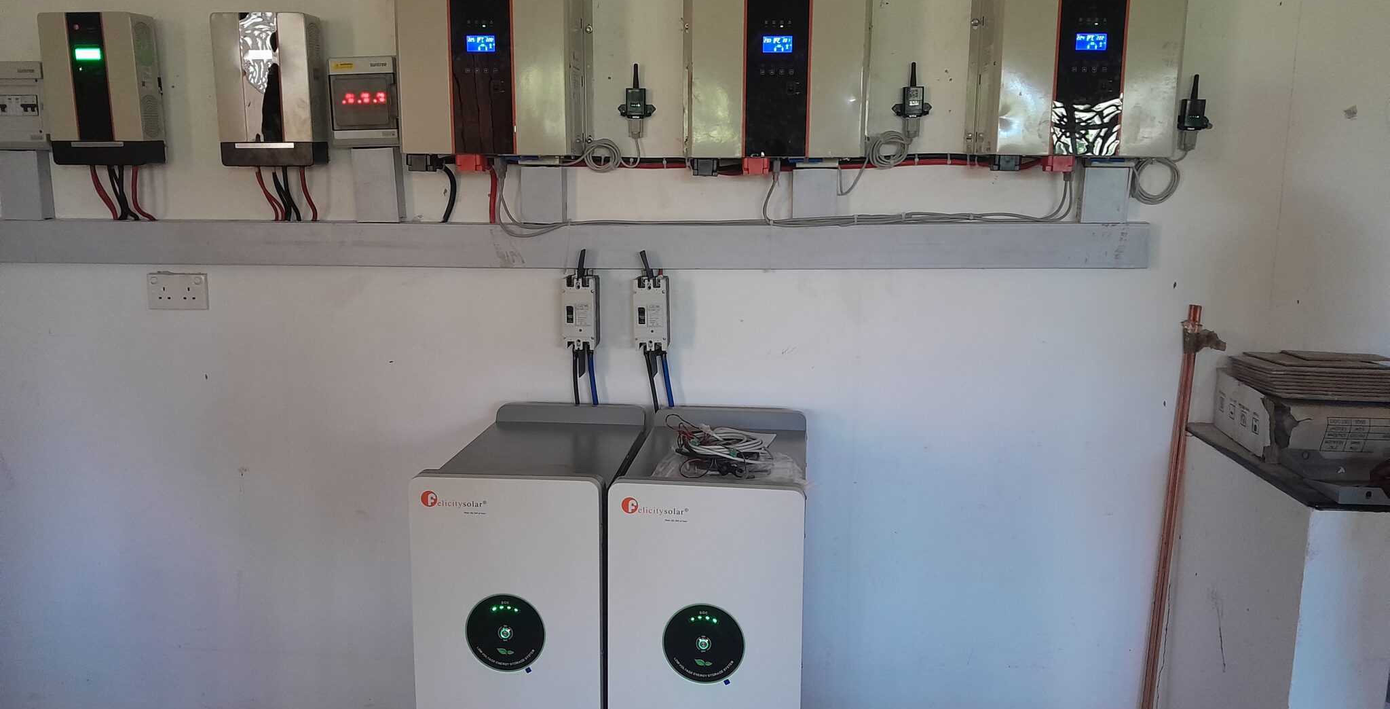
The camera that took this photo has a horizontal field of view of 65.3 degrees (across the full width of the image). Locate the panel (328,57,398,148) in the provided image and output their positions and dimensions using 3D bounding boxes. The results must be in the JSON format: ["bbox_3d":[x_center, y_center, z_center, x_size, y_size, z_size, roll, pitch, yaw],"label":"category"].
[{"bbox_3d":[-0.740,-0.566,2.449,0.152,0.194,0.095,1,10,3],"label":"panel"}]

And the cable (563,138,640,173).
[{"bbox_3d":[-0.210,-0.448,2.444,0.175,0.080,0.050,1,11,4],"label":"cable"}]

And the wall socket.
[{"bbox_3d":[-1.242,-0.150,2.608,0.147,0.087,0.012,1,11,4],"label":"wall socket"}]

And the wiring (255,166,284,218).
[{"bbox_3d":[-0.982,-0.371,2.502,0.059,0.119,0.040,1,10,3],"label":"wiring"}]

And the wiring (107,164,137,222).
[{"bbox_3d":[-1.332,-0.375,2.523,0.057,0.123,0.040,1,10,3],"label":"wiring"}]

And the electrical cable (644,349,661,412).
[{"bbox_3d":[-0.099,0.064,2.534,0.036,0.145,0.030,1,10,3],"label":"electrical cable"}]

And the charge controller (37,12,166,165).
[{"bbox_3d":[-1.359,-0.606,2.491,0.213,0.332,0.093,1,11,4],"label":"charge controller"}]

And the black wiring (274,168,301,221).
[{"bbox_3d":[-0.953,-0.373,2.535,0.056,0.123,0.045,1,7,4],"label":"black wiring"}]

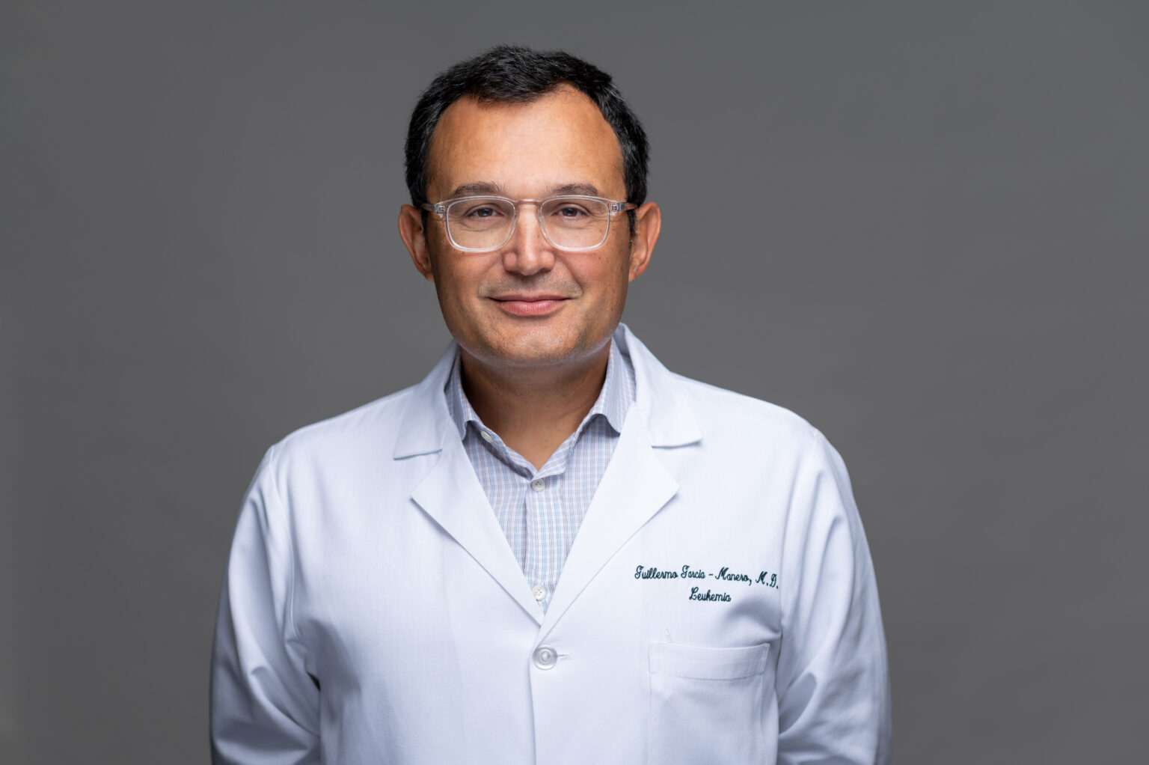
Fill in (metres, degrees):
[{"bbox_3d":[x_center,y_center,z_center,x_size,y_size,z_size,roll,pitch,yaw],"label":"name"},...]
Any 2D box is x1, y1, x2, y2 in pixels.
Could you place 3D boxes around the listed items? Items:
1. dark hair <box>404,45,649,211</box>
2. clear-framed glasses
[{"bbox_3d":[-0.036,-0.163,2.075,0.187,0.180,0.198,0,3,-1],"label":"dark hair"},{"bbox_3d":[-0.034,-0.117,2.028,0.158,0.047,0.148,0,3,-1],"label":"clear-framed glasses"}]

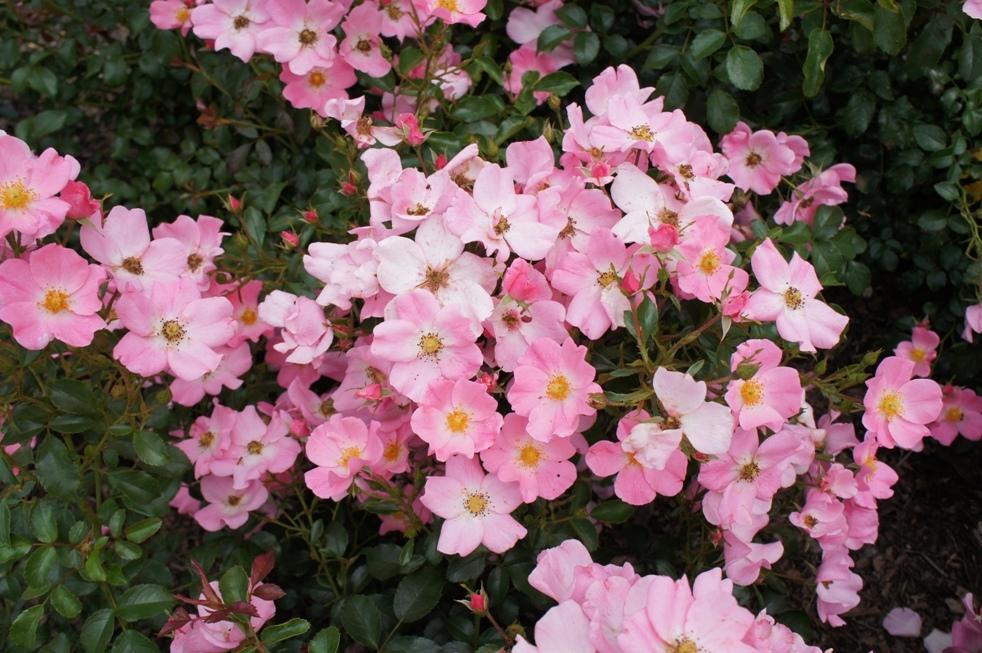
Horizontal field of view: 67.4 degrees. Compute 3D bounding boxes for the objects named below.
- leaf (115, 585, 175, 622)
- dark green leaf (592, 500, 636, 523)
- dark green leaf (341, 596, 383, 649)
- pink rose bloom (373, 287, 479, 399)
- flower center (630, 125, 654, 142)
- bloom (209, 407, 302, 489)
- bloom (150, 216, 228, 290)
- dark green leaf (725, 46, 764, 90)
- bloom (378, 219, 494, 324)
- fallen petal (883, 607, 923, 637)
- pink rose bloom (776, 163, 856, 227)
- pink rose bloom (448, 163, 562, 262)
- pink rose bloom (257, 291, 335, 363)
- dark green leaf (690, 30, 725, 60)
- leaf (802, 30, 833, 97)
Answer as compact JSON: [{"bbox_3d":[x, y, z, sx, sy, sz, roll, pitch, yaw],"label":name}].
[{"bbox_3d":[-0.249,0.200,0.530,0.044,0.012,0.028,-10,55,-14],"label":"leaf"},{"bbox_3d":[0.099,0.151,0.600,0.037,0.008,0.022,-4,41,-5],"label":"dark green leaf"},{"bbox_3d":[-0.100,0.229,0.570,0.033,0.009,0.046,-27,60,-9],"label":"dark green leaf"},{"bbox_3d":[-0.044,0.013,0.500,0.075,0.025,0.076,1,72,-2],"label":"pink rose bloom"},{"bbox_3d":[0.113,-0.144,0.550,0.019,0.009,0.018,0,41,0],"label":"flower center"},{"bbox_3d":[-0.179,0.092,0.560,0.070,0.032,0.064,0,72,0],"label":"bloom"},{"bbox_3d":[-0.234,-0.057,0.570,0.057,0.030,0.056,-13,75,-16],"label":"bloom"},{"bbox_3d":[0.265,-0.270,0.770,0.037,0.010,0.050,-17,59,-4],"label":"dark green leaf"},{"bbox_3d":[-0.038,-0.037,0.500,0.081,0.034,0.076,0,69,0],"label":"bloom"},{"bbox_3d":[0.369,0.265,0.660,0.034,0.008,0.032,0,37,0],"label":"fallen petal"},{"bbox_3d":[0.277,-0.112,0.630,0.058,0.053,0.038,-20,31,-25],"label":"pink rose bloom"},{"bbox_3d":[0.010,-0.078,0.505,0.075,0.032,0.066,-4,66,-5],"label":"pink rose bloom"},{"bbox_3d":[-0.138,0.001,0.520,0.044,0.049,0.046,-11,36,-38],"label":"pink rose bloom"},{"bbox_3d":[0.231,-0.298,0.780,0.042,0.009,0.027,-30,46,-14],"label":"dark green leaf"},{"bbox_3d":[0.315,-0.254,0.710,0.025,0.065,0.012,14,10,22],"label":"leaf"}]

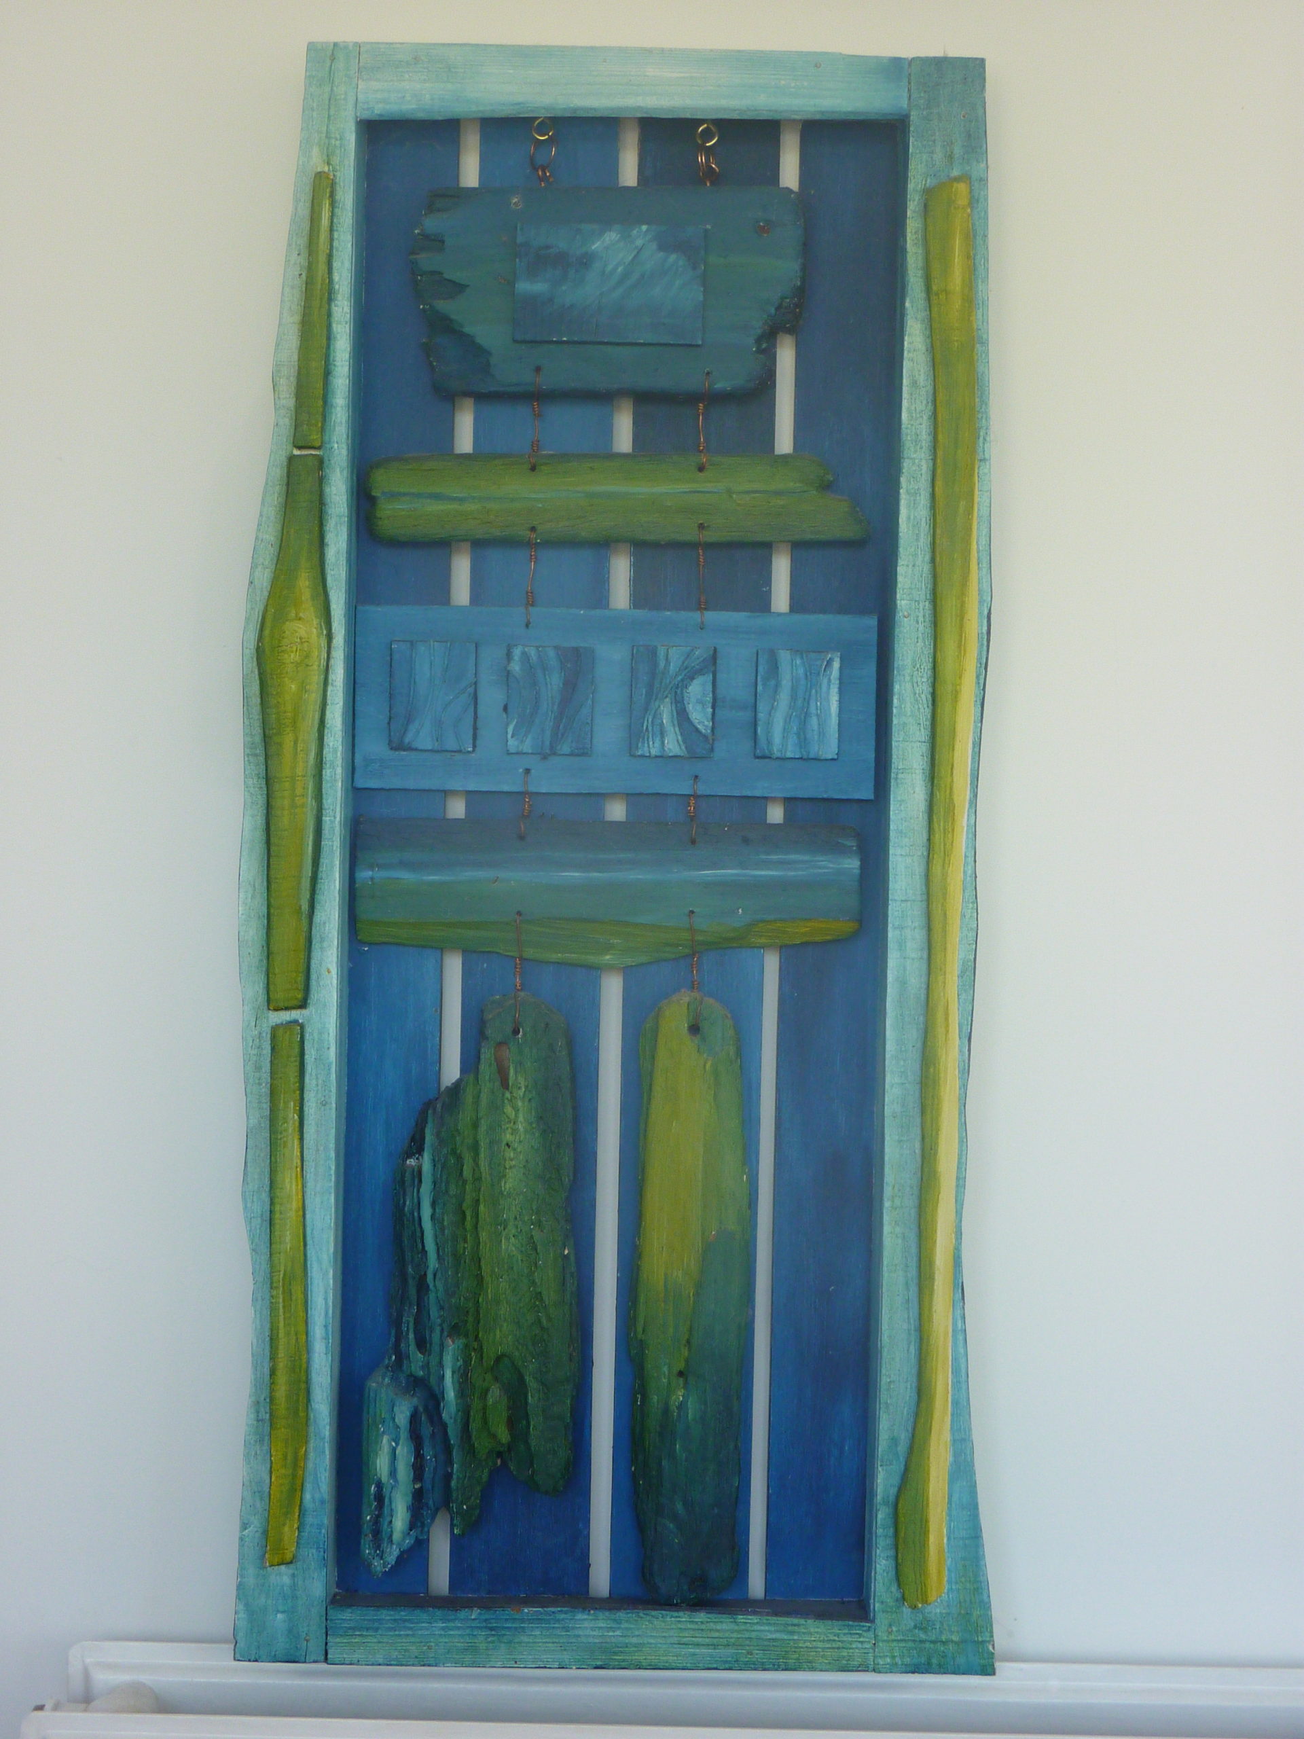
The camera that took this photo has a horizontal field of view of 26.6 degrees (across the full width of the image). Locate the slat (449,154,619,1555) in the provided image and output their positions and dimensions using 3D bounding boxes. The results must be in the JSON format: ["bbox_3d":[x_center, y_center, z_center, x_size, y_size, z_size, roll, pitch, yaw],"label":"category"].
[{"bbox_3d":[-0.059,-0.006,1.400,0.071,0.755,0.013,1,0,0],"label":"slat"}]

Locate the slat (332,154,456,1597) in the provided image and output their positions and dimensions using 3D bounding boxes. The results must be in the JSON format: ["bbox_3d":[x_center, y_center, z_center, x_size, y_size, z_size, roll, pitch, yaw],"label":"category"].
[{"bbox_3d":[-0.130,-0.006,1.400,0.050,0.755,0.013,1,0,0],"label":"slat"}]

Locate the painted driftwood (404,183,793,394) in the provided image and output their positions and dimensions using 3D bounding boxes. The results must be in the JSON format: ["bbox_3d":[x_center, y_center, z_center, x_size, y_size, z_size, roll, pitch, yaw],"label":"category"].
[{"bbox_3d":[-0.023,-0.287,1.370,0.193,0.105,0.022,1,0,0],"label":"painted driftwood"}]

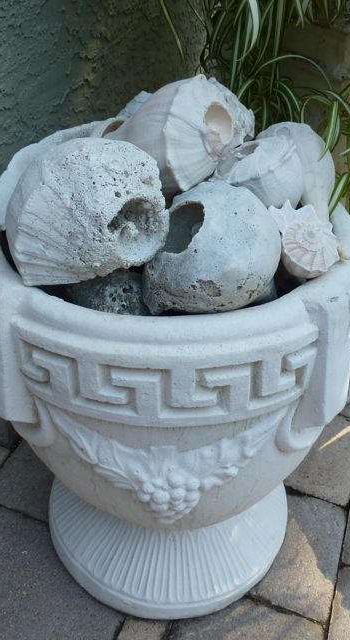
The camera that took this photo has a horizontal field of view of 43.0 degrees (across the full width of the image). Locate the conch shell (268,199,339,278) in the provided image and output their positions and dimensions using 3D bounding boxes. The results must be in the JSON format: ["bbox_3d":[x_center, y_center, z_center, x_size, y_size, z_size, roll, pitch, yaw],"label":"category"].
[{"bbox_3d":[0.127,-0.079,0.441,0.069,0.084,0.071,-5,76,-7],"label":"conch shell"}]

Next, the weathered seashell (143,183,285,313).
[{"bbox_3d":[0.034,-0.063,0.402,0.121,0.113,0.124,0,36,0],"label":"weathered seashell"}]

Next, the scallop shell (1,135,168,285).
[{"bbox_3d":[-0.085,-0.102,0.421,0.140,0.134,0.140,-24,18,-29],"label":"scallop shell"}]

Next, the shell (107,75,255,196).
[{"bbox_3d":[0.004,-0.198,0.475,0.162,0.121,0.124,-9,24,43],"label":"shell"}]

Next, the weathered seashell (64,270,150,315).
[{"bbox_3d":[-0.062,-0.019,0.402,0.086,0.065,0.076,0,36,0],"label":"weathered seashell"}]

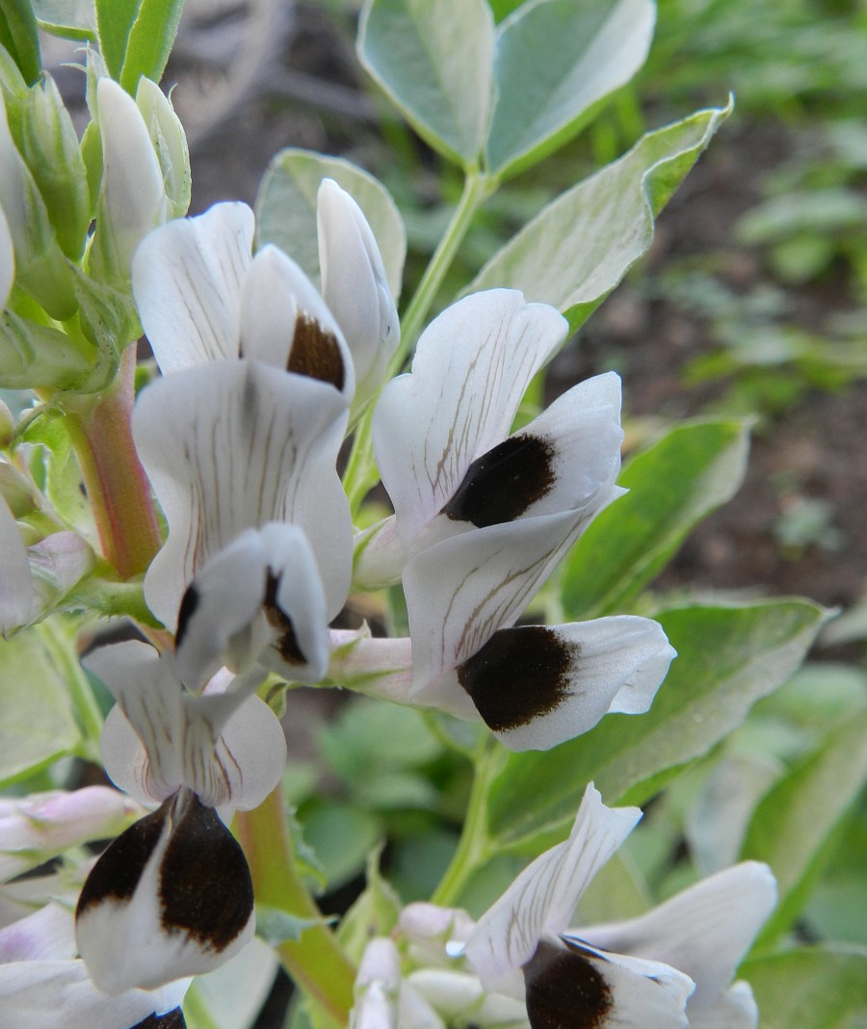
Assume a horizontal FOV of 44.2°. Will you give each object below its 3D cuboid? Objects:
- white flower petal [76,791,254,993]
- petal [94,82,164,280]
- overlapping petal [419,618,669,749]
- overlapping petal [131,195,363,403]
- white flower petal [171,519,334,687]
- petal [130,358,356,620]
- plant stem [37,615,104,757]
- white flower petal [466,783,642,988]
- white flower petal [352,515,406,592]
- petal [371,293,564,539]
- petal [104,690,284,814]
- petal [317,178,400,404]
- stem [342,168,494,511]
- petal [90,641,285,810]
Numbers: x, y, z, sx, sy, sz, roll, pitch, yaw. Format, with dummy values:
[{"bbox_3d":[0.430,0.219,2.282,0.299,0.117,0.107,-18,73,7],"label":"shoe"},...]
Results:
[{"bbox_3d":[-0.031,0.044,0.125,0.020,0.022,0.012,3,-6,-1],"label":"white flower petal"},{"bbox_3d":[-0.040,-0.044,0.140,0.009,0.026,0.009,-9,6,-16],"label":"petal"},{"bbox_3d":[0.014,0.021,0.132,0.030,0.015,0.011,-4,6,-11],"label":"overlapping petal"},{"bbox_3d":[-0.024,-0.028,0.138,0.029,0.027,0.013,-5,-6,-8],"label":"overlapping petal"},{"bbox_3d":[-0.019,0.010,0.112,0.016,0.017,0.013,1,15,-6],"label":"white flower petal"},{"bbox_3d":[-0.023,-0.003,0.128,0.026,0.032,0.013,0,6,-3],"label":"petal"},{"bbox_3d":[-0.056,0.027,0.165,0.004,0.023,0.004,-23,0,0],"label":"plant stem"},{"bbox_3d":[0.017,0.053,0.152,0.014,0.031,0.010,33,-4,-39],"label":"white flower petal"},{"bbox_3d":[-0.007,0.005,0.137,0.009,0.009,0.009,17,12,6],"label":"white flower petal"},{"bbox_3d":[0.005,-0.012,0.134,0.019,0.030,0.011,20,-4,-35],"label":"petal"},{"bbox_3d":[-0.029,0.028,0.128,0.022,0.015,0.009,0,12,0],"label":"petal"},{"bbox_3d":[-0.010,-0.030,0.145,0.009,0.031,0.009,-12,-3,0],"label":"petal"},{"bbox_3d":[-0.003,-0.027,0.168,0.004,0.057,0.004,22,-6,0],"label":"stem"},{"bbox_3d":[-0.028,0.024,0.123,0.022,0.019,0.011,0,12,0],"label":"petal"}]

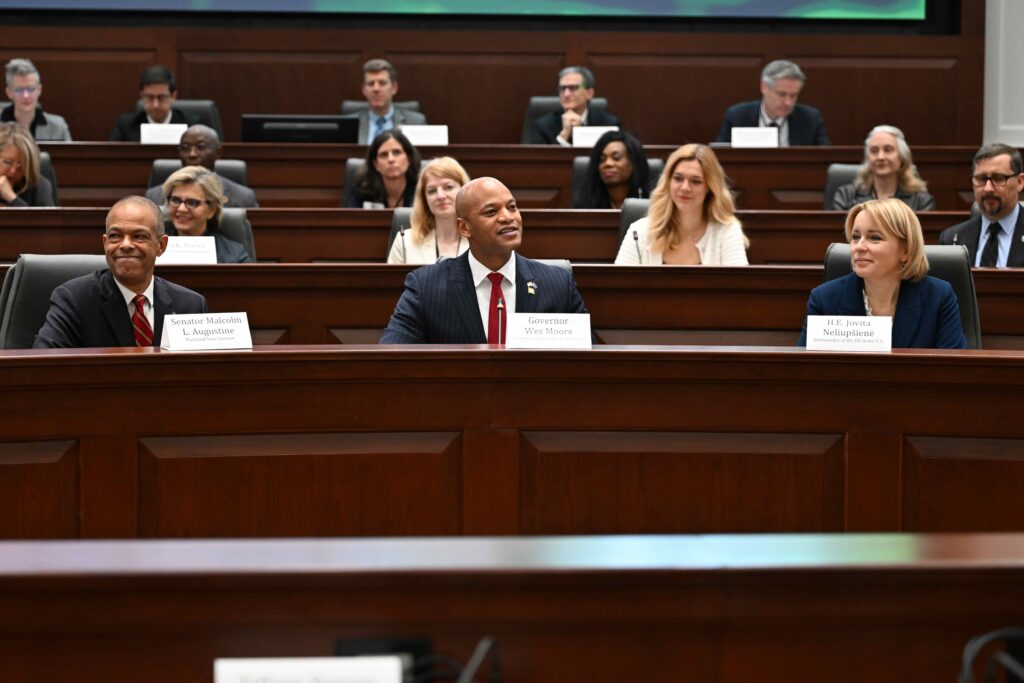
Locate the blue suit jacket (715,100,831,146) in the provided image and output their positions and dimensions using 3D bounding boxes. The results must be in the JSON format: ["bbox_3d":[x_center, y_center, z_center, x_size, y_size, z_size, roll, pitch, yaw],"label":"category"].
[{"bbox_3d":[1.324,-0.905,10.114,0.580,0.640,0.420,0,4,2],"label":"blue suit jacket"}]

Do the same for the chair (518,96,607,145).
[{"bbox_3d":[0.373,-0.713,10.304,0.640,1.120,0.660,-1,4,-18],"label":"chair"}]

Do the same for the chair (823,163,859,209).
[{"bbox_3d":[1.619,-0.273,8.970,0.600,1.080,0.620,1,3,12],"label":"chair"}]

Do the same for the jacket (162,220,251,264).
[{"bbox_3d":[-1.177,-0.142,7.242,0.460,0.600,0.340,-1,3,-18],"label":"jacket"}]

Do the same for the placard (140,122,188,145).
[{"bbox_3d":[-1.632,-0.973,9.353,0.220,0.092,0.066,0,3,-13],"label":"placard"}]

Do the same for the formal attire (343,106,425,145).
[{"bbox_3d":[-0.660,-0.882,10.224,0.490,0.640,0.380,0,4,3],"label":"formal attire"}]

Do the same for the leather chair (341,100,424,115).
[{"bbox_3d":[-0.690,-0.732,10.451,0.620,1.080,0.650,0,4,-3],"label":"leather chair"}]

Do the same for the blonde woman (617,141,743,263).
[{"bbox_3d":[0.607,-0.089,7.118,0.500,1.240,0.720,1,4,7],"label":"blonde woman"}]

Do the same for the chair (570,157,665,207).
[{"bbox_3d":[0.474,-0.303,8.950,0.600,1.080,0.620,0,3,4],"label":"chair"}]

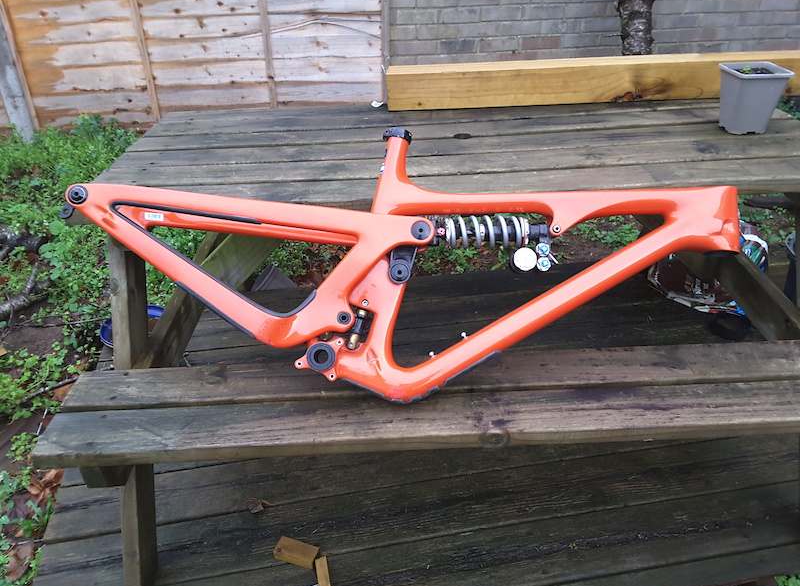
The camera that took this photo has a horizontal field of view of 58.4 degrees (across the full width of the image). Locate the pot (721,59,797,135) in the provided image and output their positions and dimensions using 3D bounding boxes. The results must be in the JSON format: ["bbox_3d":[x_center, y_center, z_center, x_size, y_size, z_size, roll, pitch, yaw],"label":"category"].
[{"bbox_3d":[0.725,-0.399,1.483,0.108,0.126,0.112,-2,28,2],"label":"pot"}]

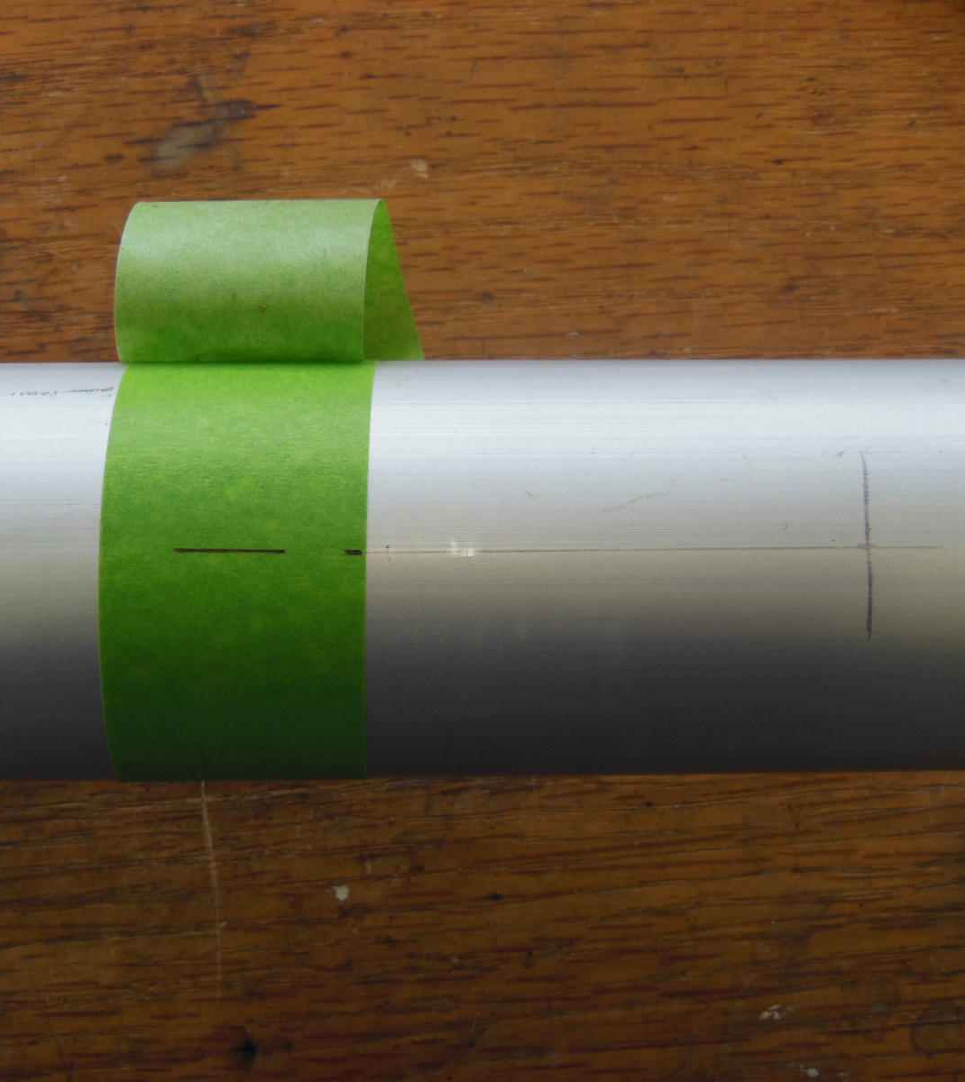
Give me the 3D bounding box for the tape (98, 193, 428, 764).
[{"bbox_3d":[-0.022,-0.005,0.203,0.030,0.045,0.061,0,85,-2],"label":"tape"}]

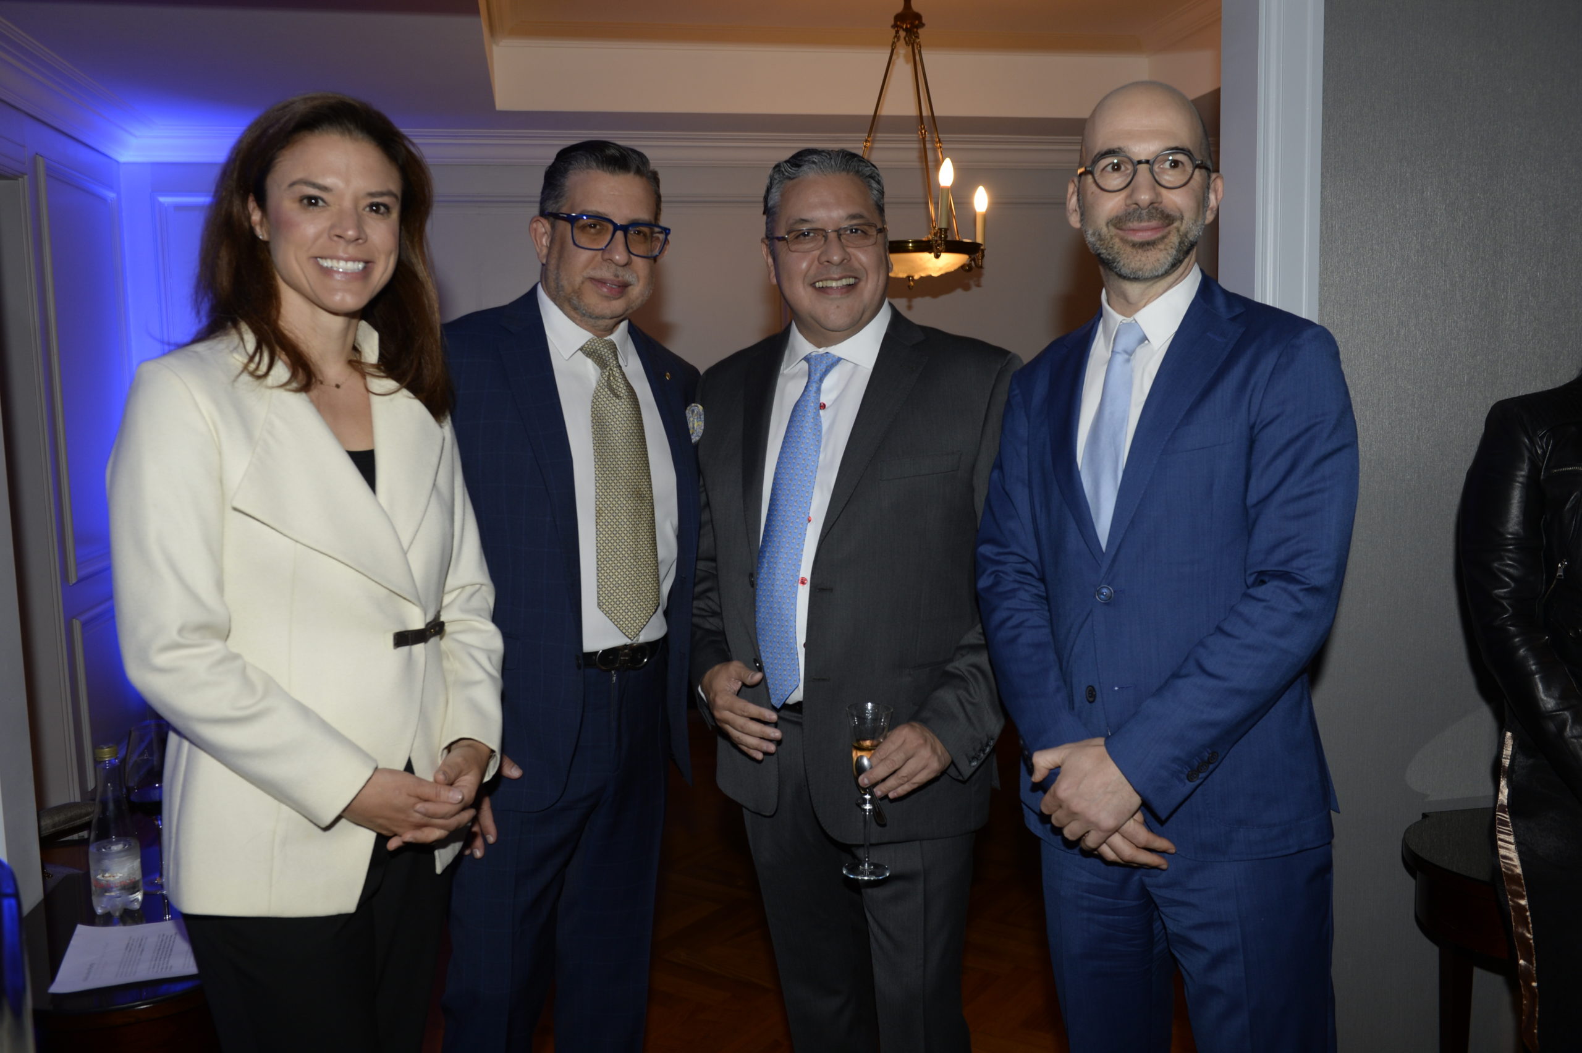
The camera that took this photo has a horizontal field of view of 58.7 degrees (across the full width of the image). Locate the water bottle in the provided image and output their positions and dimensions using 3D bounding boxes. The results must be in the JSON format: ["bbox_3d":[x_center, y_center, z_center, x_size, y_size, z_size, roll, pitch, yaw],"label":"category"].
[{"bbox_3d":[-0.895,0.399,1.853,0.068,0.223,0.068,-4,7,-26],"label":"water bottle"}]

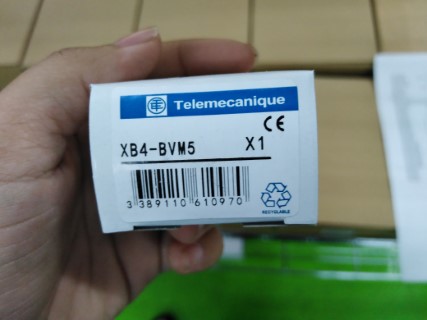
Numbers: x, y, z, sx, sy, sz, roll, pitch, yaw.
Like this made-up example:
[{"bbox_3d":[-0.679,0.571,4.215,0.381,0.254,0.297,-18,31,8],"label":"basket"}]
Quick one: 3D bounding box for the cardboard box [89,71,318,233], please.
[{"bbox_3d":[-0.001,-0.005,0.123,0.057,0.082,0.039,-3,95,3],"label":"cardboard box"}]

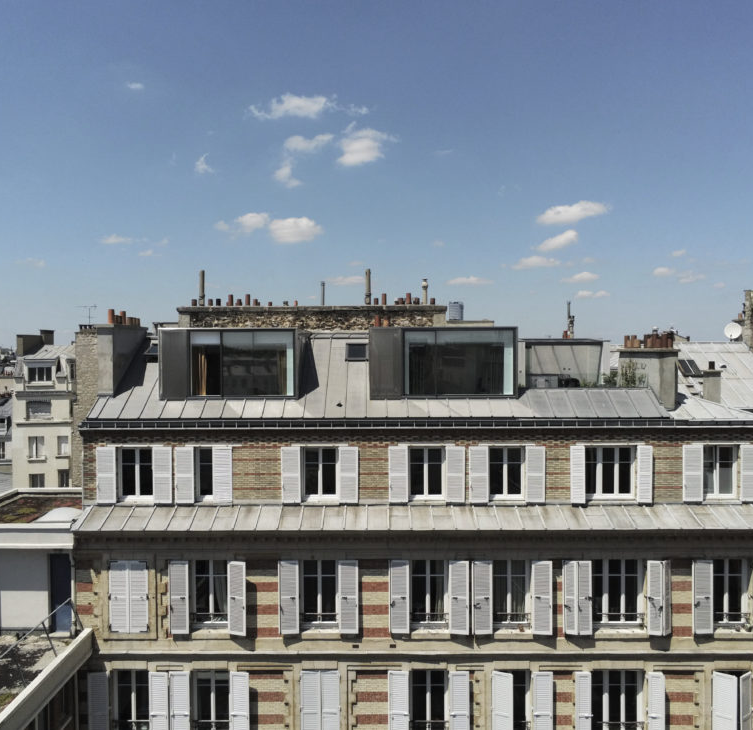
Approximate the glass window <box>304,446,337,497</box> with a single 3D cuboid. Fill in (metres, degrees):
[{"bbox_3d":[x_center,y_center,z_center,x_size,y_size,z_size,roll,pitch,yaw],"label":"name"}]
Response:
[{"bbox_3d":[-1.649,3.157,19.120,1.020,1.493,0.120,0,1,0],"label":"glass window"}]

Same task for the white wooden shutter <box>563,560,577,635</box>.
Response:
[{"bbox_3d":[5.505,6.602,18.320,0.425,2.097,0.060,0,1,10],"label":"white wooden shutter"}]

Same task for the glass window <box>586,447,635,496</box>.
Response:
[{"bbox_3d":[6.847,3.140,19.021,1.540,1.521,0.100,0,1,0],"label":"glass window"}]

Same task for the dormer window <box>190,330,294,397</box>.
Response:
[{"bbox_3d":[-4.197,-0.047,20.250,3.260,2.080,0.280,0,1,0],"label":"dormer window"}]

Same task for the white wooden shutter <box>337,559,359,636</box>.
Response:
[{"bbox_3d":[-0.792,6.609,18.360,0.568,2.105,0.050,0,1,8],"label":"white wooden shutter"}]

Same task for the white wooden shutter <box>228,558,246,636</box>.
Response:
[{"bbox_3d":[-3.937,6.617,18.300,0.560,2.080,0.060,0,1,17],"label":"white wooden shutter"}]

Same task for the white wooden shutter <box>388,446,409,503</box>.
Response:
[{"bbox_3d":[0.656,3.194,18.862,0.583,1.640,0.050,0,1,0],"label":"white wooden shutter"}]

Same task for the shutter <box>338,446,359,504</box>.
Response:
[{"bbox_3d":[-0.828,3.303,19.371,0.578,1.680,0.050,0,1,0],"label":"shutter"}]

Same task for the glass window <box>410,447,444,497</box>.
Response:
[{"bbox_3d":[1.514,3.153,19.100,1.049,1.492,0.120,0,1,0],"label":"glass window"}]

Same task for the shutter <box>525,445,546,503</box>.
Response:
[{"bbox_3d":[4.638,3.189,18.830,0.567,1.637,0.050,0,1,0],"label":"shutter"}]

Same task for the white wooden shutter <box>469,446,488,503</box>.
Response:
[{"bbox_3d":[3.119,3.316,19.580,0.575,1.710,0.050,0,1,0],"label":"white wooden shutter"}]

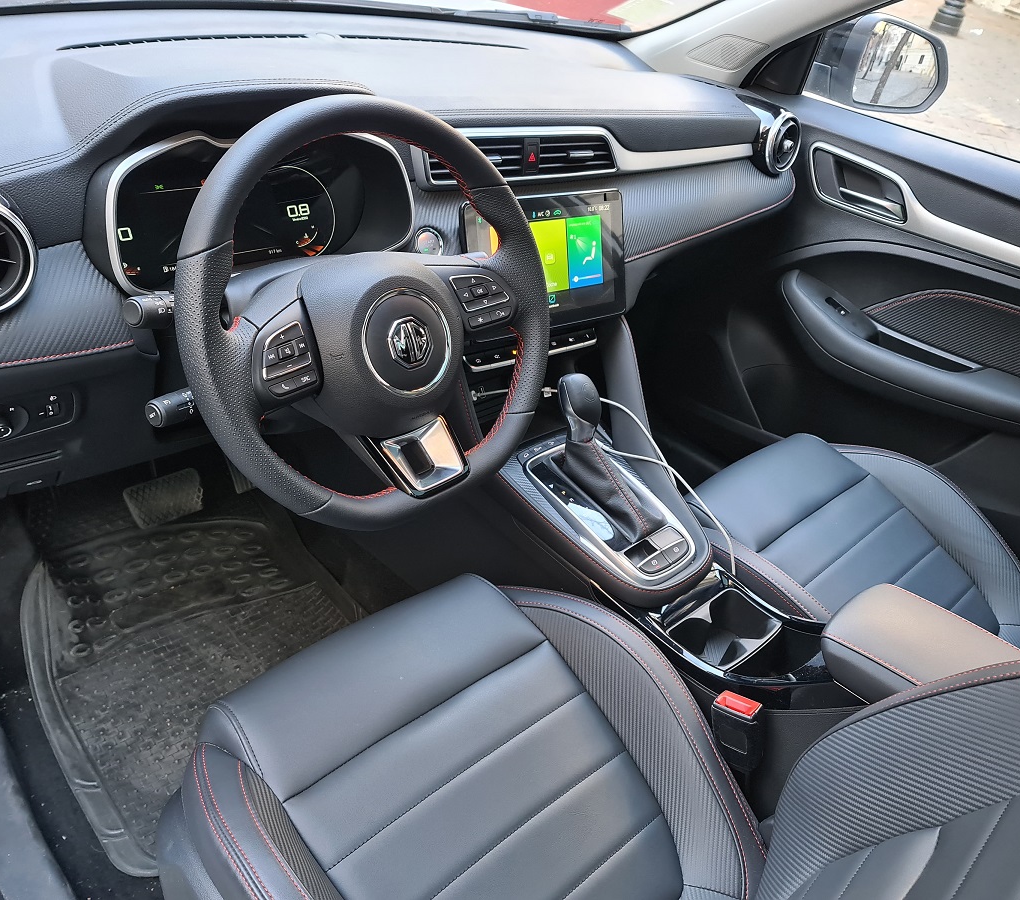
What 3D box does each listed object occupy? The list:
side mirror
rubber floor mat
[{"bbox_3d":[0.679,-0.720,1.600,0.230,0.158,0.130,-11,37,-28],"label":"side mirror"},{"bbox_3d":[-0.432,0.257,1.259,0.445,0.060,0.595,-18,41,-35],"label":"rubber floor mat"}]

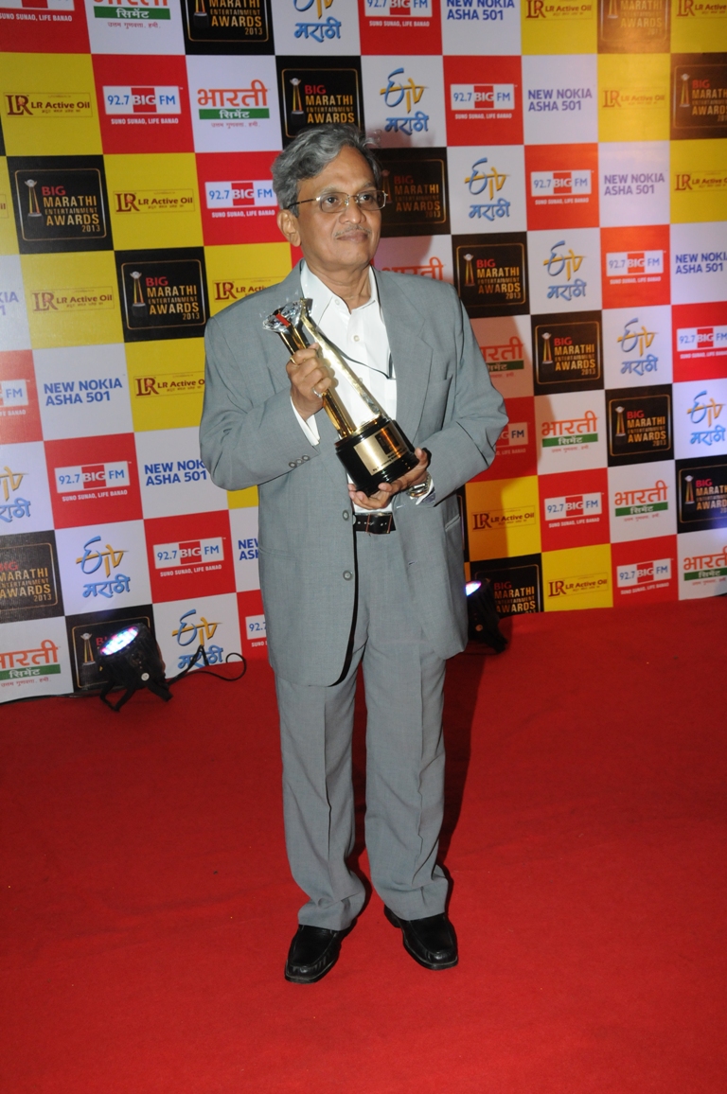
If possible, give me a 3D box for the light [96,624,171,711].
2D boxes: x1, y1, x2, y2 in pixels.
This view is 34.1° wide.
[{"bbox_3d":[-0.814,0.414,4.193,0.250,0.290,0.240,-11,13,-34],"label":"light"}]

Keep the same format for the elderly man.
[{"bbox_3d":[-0.010,0.026,2.332,0.600,1.645,0.390,-6,11,-11],"label":"elderly man"}]

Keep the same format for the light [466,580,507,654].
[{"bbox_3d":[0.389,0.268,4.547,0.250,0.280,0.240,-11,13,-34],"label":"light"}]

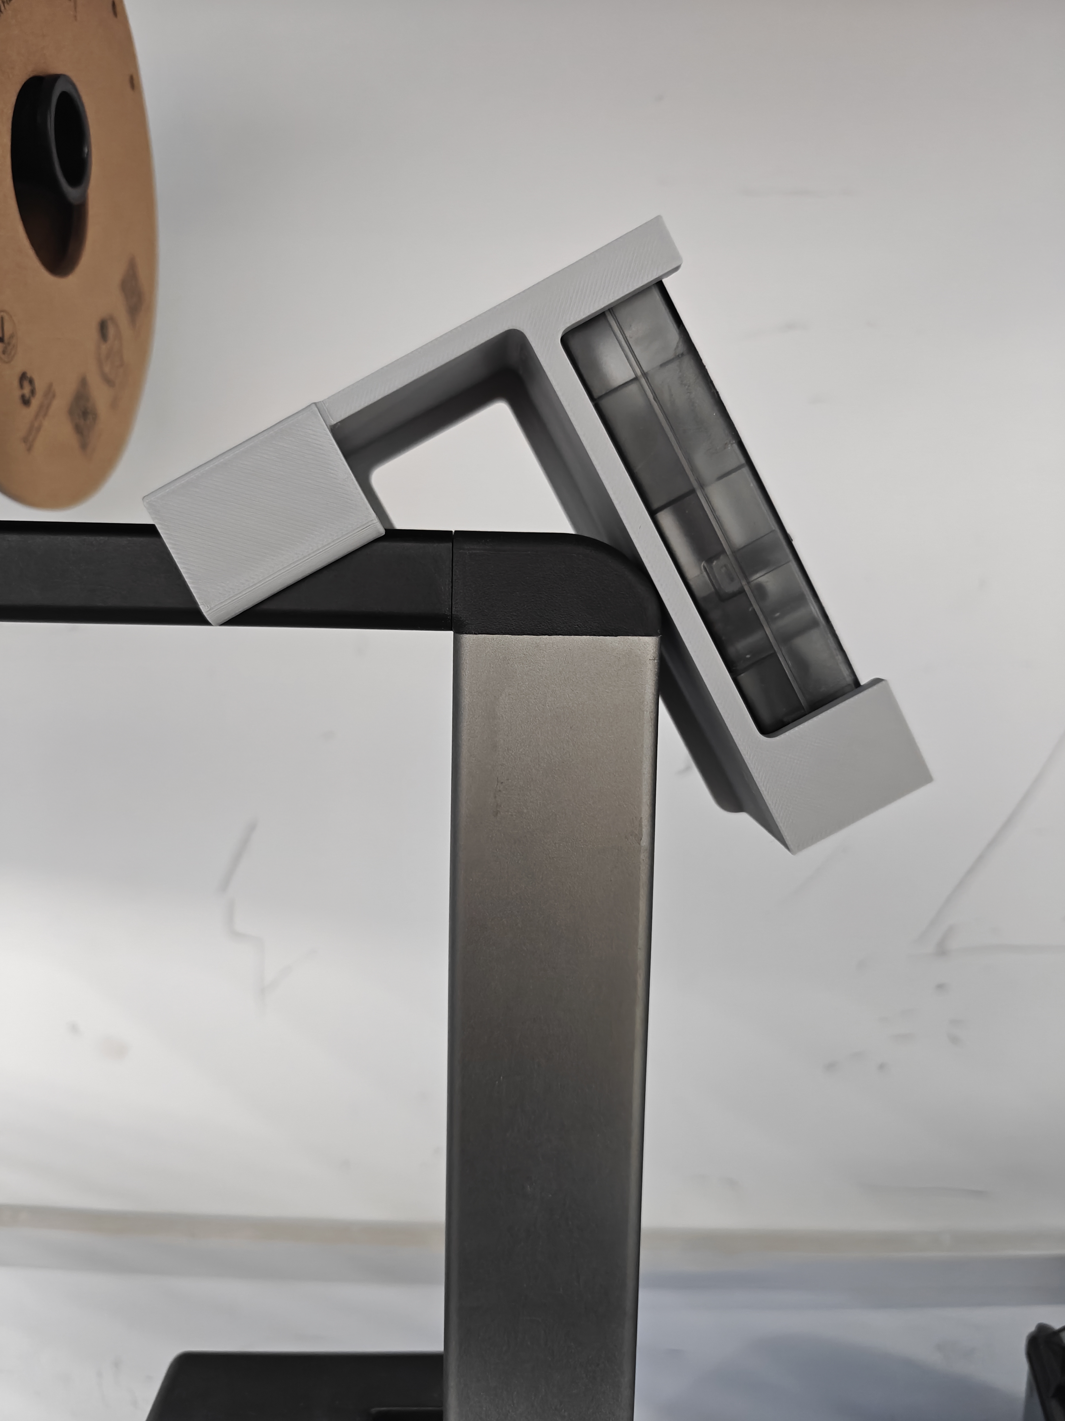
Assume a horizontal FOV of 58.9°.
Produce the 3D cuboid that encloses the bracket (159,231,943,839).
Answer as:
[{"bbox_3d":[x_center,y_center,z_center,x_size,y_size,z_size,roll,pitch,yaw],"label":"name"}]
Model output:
[{"bbox_3d":[0.004,-0.020,0.267,0.146,0.160,0.055,-28,7,2],"label":"bracket"}]

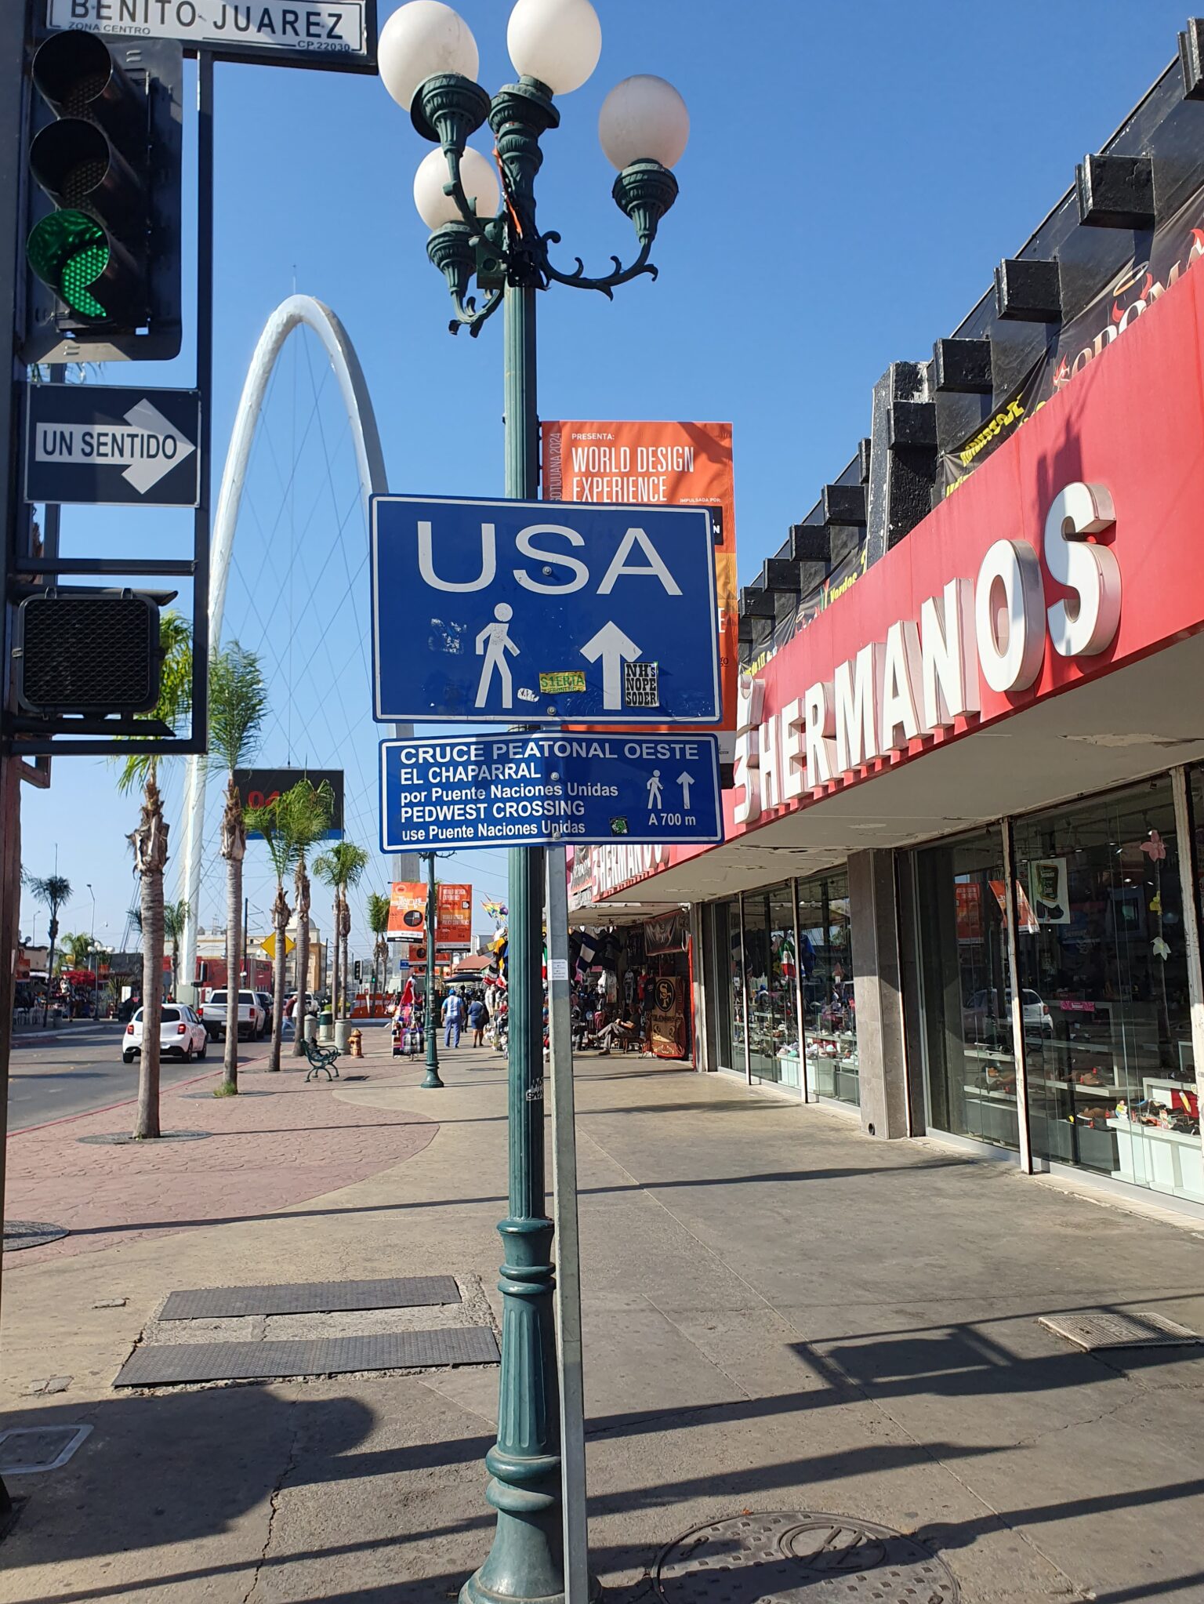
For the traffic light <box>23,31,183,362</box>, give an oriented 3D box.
[{"bbox_3d":[-1.827,-2.200,4.420,0.600,1.320,0.450,-1,-9,-1],"label":"traffic light"}]

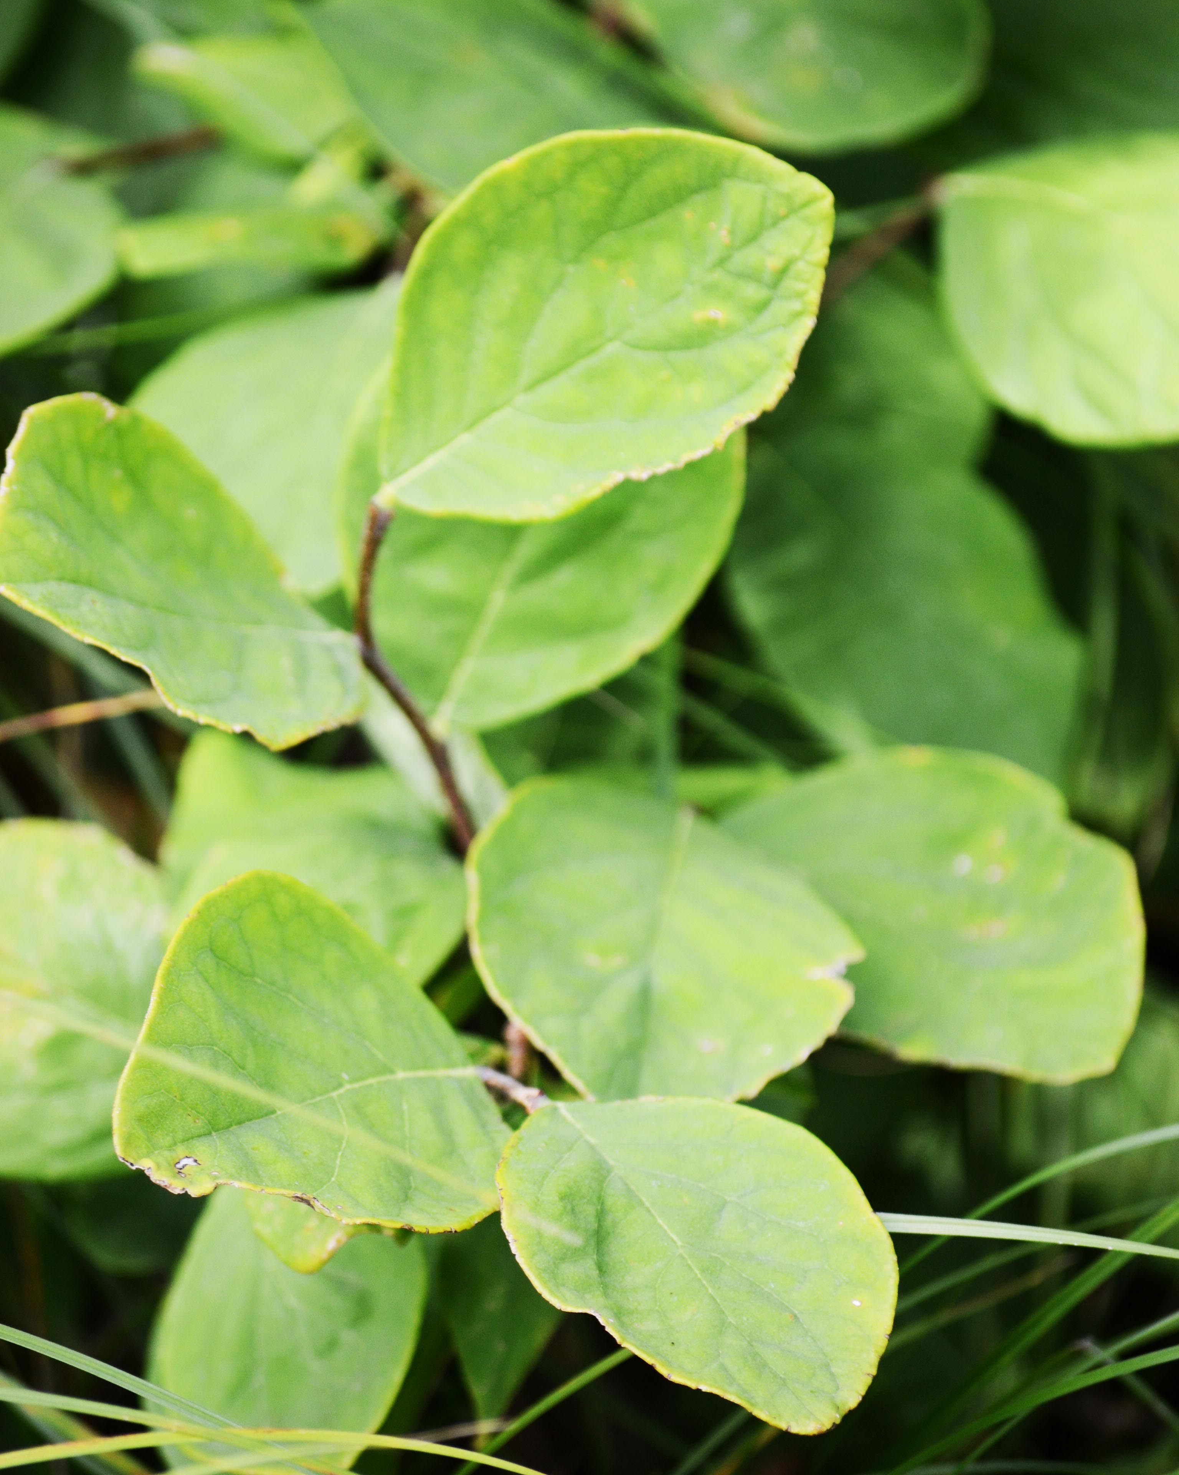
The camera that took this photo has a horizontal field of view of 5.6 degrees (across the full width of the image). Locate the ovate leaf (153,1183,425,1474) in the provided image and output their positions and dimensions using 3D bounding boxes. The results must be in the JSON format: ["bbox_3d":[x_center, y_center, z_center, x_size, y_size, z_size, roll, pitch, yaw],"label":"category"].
[{"bbox_3d":[-0.040,0.077,1.610,0.037,0.010,0.047,5,60,3],"label":"ovate leaf"}]

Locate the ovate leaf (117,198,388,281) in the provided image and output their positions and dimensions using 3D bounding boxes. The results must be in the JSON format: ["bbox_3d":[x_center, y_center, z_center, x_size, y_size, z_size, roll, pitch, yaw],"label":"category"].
[{"bbox_3d":[-0.047,-0.069,1.690,0.038,0.008,0.020,-1,26,-2],"label":"ovate leaf"}]

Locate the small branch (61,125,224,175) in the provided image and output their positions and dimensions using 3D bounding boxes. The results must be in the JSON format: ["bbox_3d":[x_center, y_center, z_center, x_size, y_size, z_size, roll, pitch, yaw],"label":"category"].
[{"bbox_3d":[-0.063,-0.082,1.690,0.025,0.003,0.003,-16,40,-16],"label":"small branch"}]

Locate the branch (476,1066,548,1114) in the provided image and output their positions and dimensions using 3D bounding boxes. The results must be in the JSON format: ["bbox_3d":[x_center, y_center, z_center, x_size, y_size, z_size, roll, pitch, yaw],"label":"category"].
[{"bbox_3d":[-0.010,0.045,1.560,0.011,0.003,0.003,26,34,-15],"label":"branch"}]

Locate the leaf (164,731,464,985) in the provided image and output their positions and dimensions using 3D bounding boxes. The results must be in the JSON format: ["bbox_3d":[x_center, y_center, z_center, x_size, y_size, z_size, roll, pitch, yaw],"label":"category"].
[{"bbox_3d":[-0.037,0.018,1.640,0.041,0.012,0.042,4,53,3],"label":"leaf"}]

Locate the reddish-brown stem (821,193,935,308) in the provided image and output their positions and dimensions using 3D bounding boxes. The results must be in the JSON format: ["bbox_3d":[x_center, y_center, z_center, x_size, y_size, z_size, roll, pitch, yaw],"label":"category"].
[{"bbox_3d":[0.040,-0.067,1.660,0.003,0.003,0.022,40,77,26],"label":"reddish-brown stem"}]

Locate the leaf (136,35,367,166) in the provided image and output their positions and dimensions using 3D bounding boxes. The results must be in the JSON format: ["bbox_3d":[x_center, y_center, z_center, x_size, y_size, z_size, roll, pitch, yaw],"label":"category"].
[{"bbox_3d":[-0.047,-0.089,1.700,0.037,0.009,0.027,12,37,7],"label":"leaf"}]

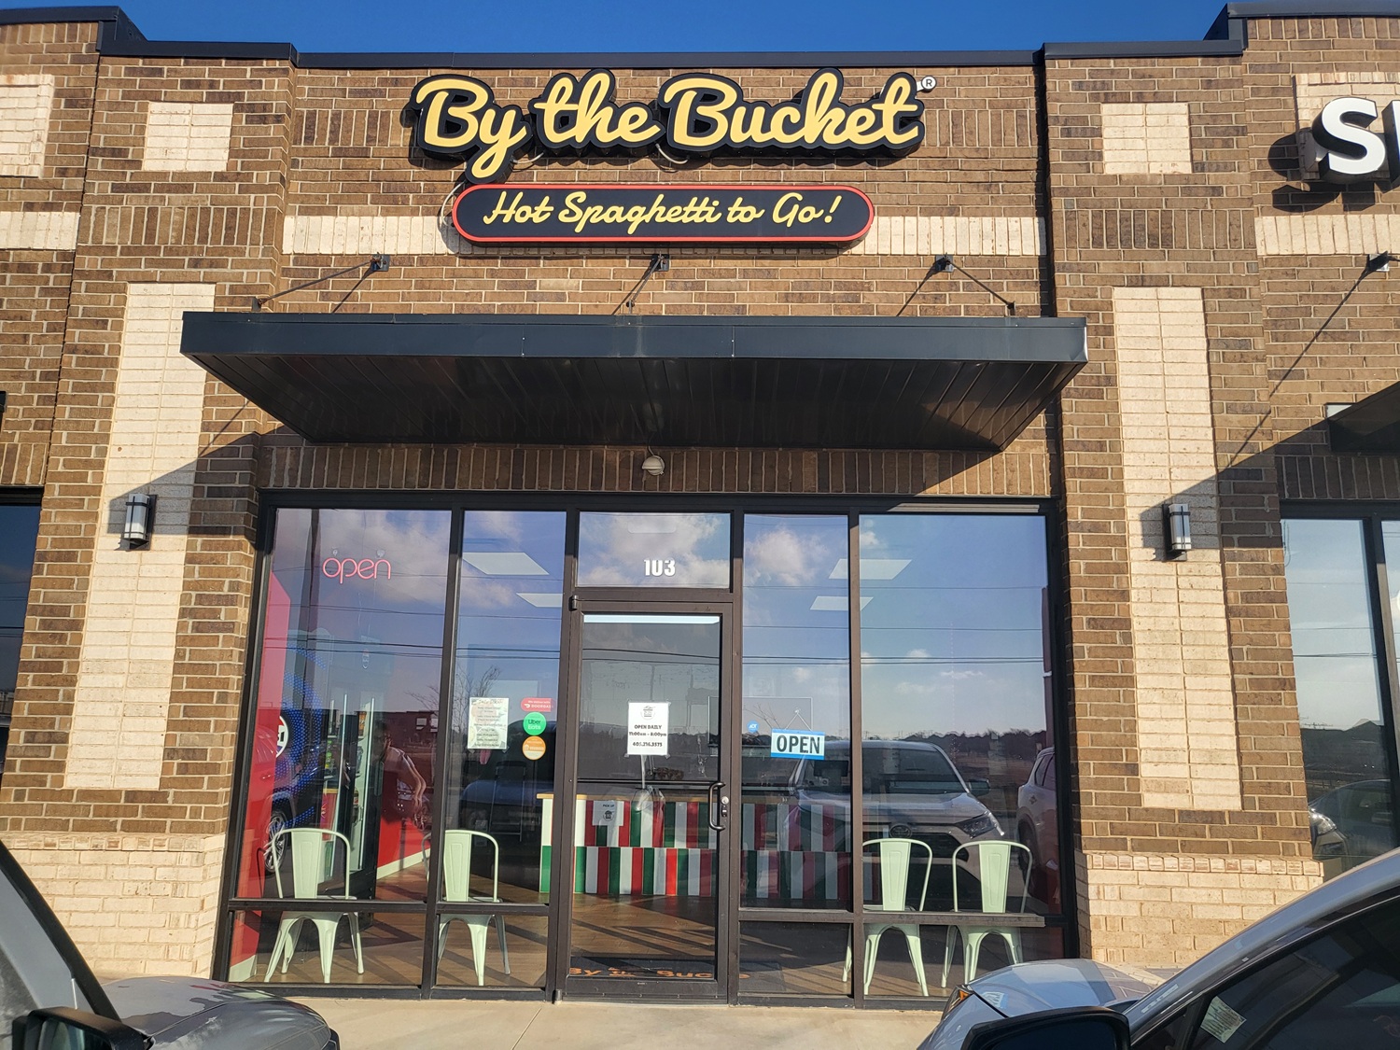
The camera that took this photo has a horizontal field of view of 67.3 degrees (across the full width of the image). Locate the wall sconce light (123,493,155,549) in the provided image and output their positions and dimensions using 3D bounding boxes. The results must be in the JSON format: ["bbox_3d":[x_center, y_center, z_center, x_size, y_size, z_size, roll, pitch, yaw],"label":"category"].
[{"bbox_3d":[-3.091,-0.025,5.793,0.113,0.313,0.140,1,-11,2],"label":"wall sconce light"}]

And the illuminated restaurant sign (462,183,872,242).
[{"bbox_3d":[-0.217,-1.810,6.169,2.457,0.364,0.090,1,-11,2],"label":"illuminated restaurant sign"}]

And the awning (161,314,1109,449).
[{"bbox_3d":[-0.291,-0.688,5.385,3.990,0.190,1.520,1,-11,2],"label":"awning"}]

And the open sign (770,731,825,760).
[{"bbox_3d":[0.546,1.220,5.826,0.292,0.153,0.010,1,-11,2],"label":"open sign"}]

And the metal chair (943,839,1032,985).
[{"bbox_3d":[1.628,2.215,5.955,0.450,0.850,0.460,0,-11,3],"label":"metal chair"}]

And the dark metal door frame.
[{"bbox_3d":[-0.278,1.453,5.742,0.972,2.163,0.090,1,-11,2],"label":"dark metal door frame"}]

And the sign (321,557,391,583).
[{"bbox_3d":[-1.988,0.266,6.101,0.399,0.158,0.030,1,-11,2],"label":"sign"}]

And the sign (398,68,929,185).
[{"bbox_3d":[-0.206,-2.356,6.279,3.063,0.753,0.100,1,-11,2],"label":"sign"}]

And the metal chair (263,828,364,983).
[{"bbox_3d":[-2.197,2.170,6.045,0.450,0.850,0.460,1,-11,0],"label":"metal chair"}]

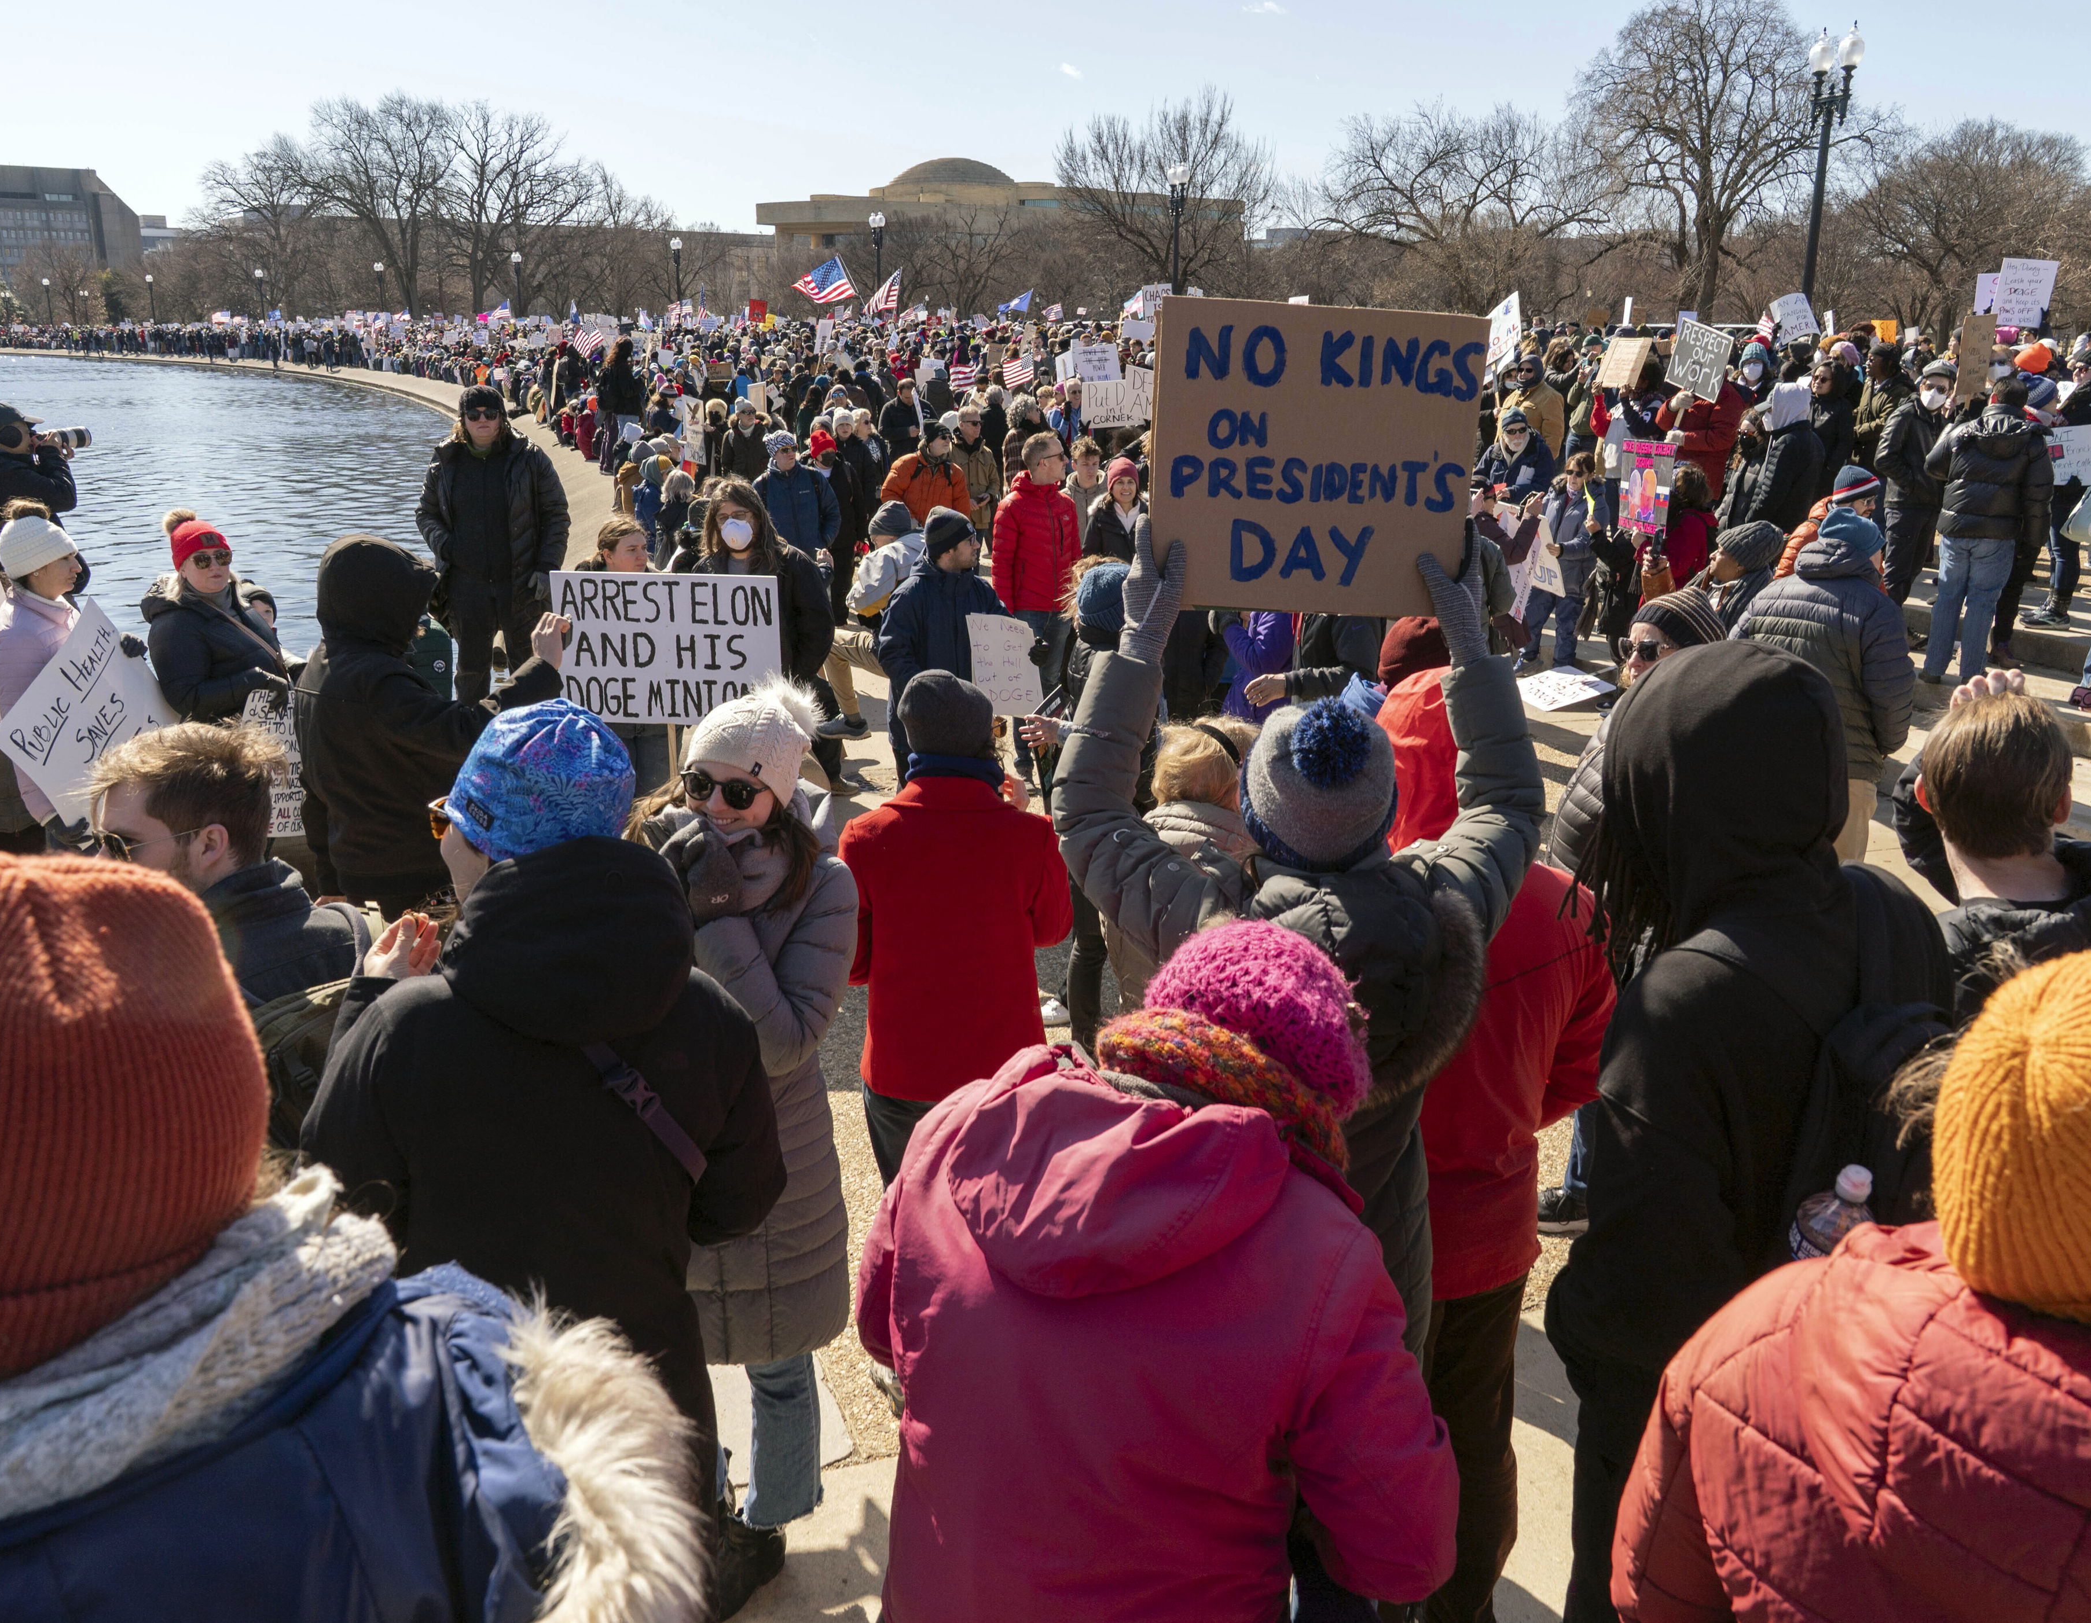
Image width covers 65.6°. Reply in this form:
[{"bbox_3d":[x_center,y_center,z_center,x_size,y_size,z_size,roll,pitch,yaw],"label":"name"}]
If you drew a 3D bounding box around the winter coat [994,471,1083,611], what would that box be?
[{"bbox_3d":[-0.043,-1.288,8.076,0.480,0.720,0.340,-12,20,-33],"label":"winter coat"}]

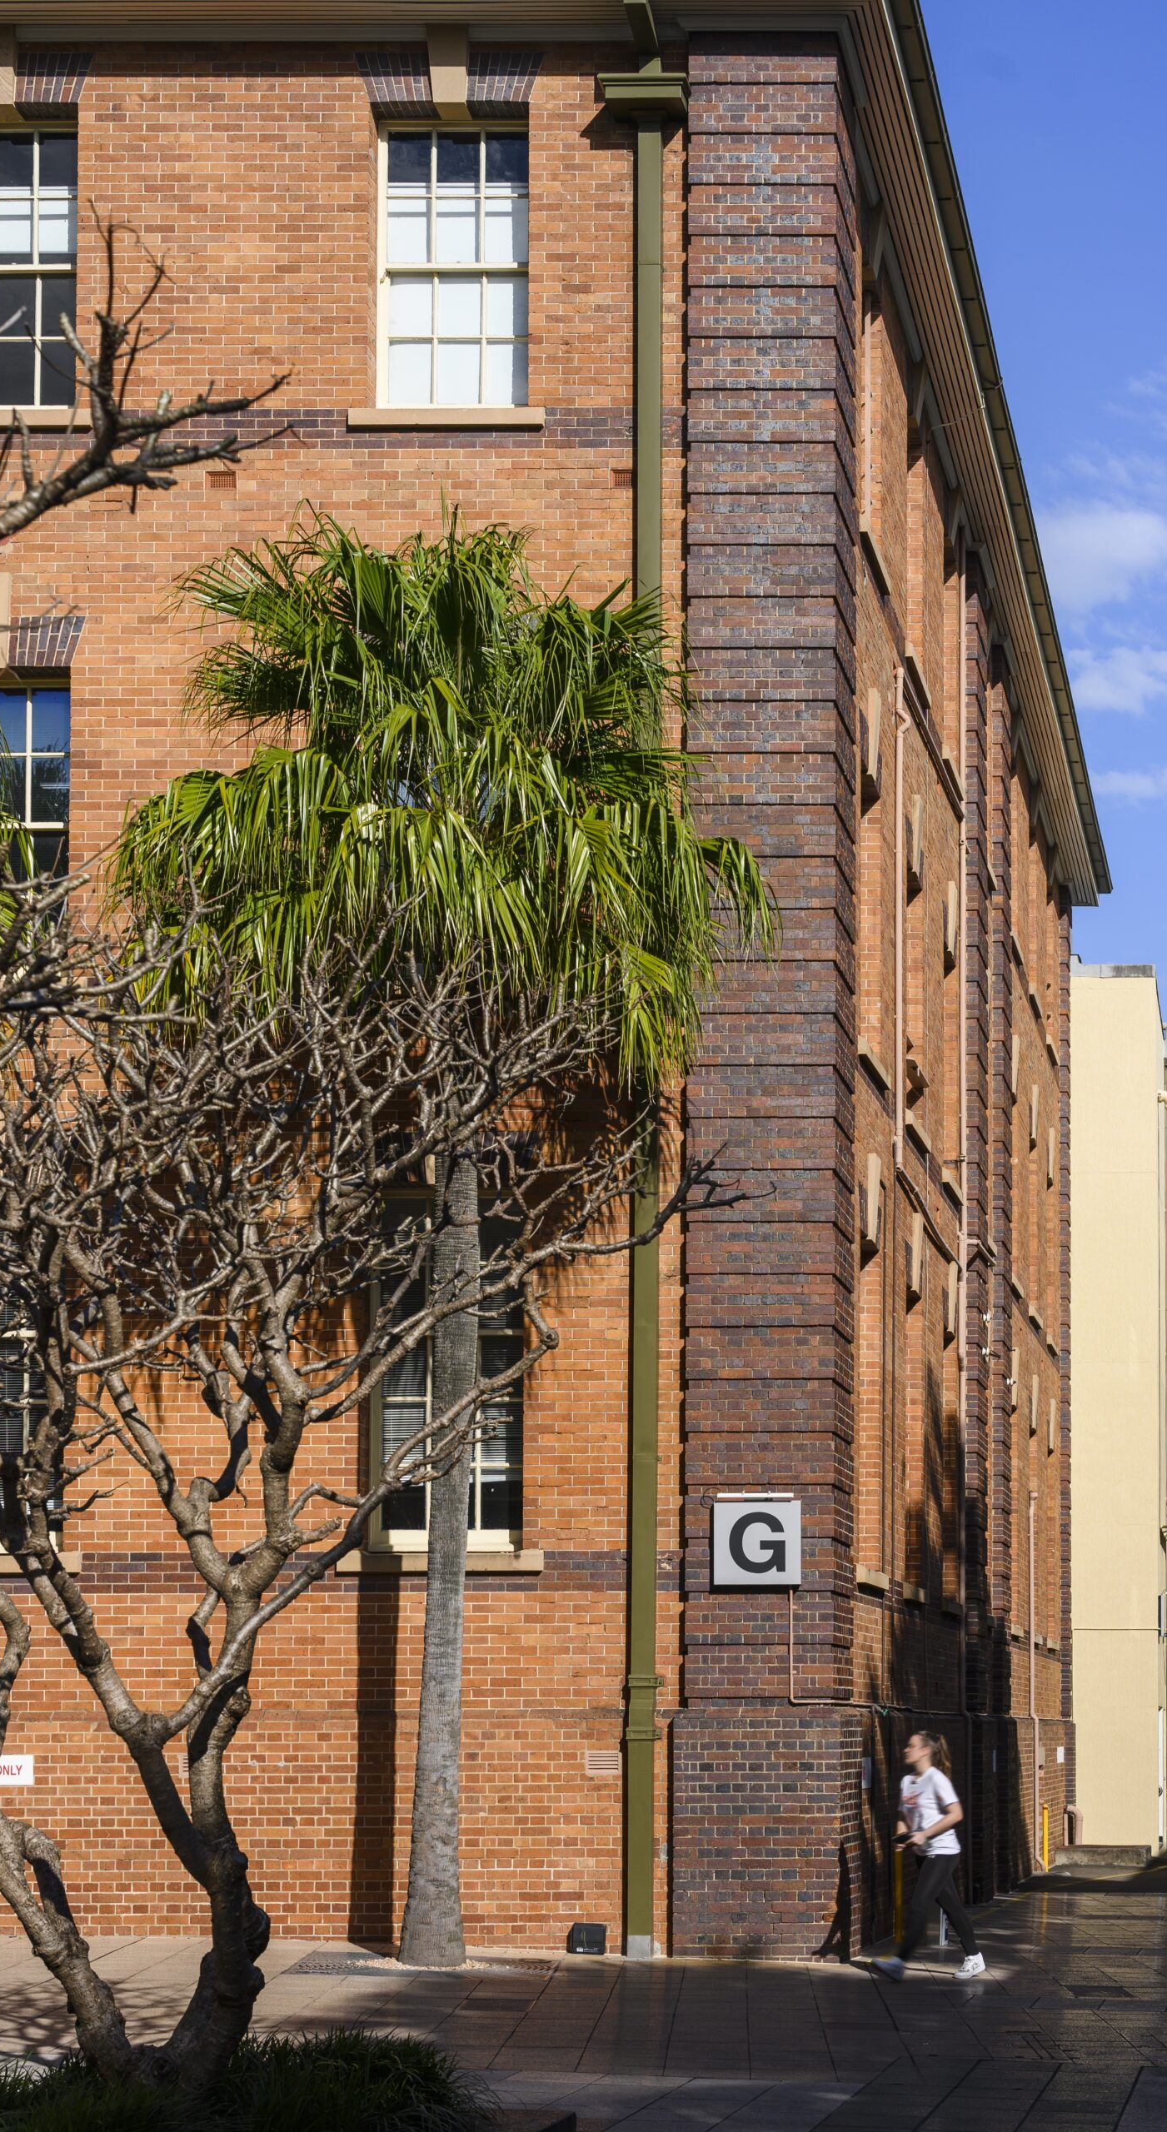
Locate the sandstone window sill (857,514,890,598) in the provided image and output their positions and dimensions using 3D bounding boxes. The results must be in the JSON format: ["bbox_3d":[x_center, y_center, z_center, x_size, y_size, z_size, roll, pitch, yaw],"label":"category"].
[{"bbox_3d":[2.420,-4.193,24.600,0.220,0.150,1.400,-1,-3,13],"label":"sandstone window sill"}]

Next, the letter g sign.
[{"bbox_3d":[1.254,3.429,21.350,0.635,0.650,0.130,0,-3,0],"label":"letter g sign"}]

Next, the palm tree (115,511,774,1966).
[{"bbox_3d":[-0.953,1.182,20.300,4.500,9.950,4.000,0,-3,0],"label":"palm tree"}]

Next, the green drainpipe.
[{"bbox_3d":[0.441,-0.595,21.800,0.640,14.100,0.360,0,-3,0],"label":"green drainpipe"}]

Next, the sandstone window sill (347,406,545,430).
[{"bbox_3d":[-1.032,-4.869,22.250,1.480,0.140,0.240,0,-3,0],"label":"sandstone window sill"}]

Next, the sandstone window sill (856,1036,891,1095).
[{"bbox_3d":[2.388,-0.014,24.300,0.220,0.150,1.400,-1,-3,13],"label":"sandstone window sill"}]

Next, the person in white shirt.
[{"bbox_3d":[2.356,5.381,20.200,0.700,1.670,0.480,1,-3,-15],"label":"person in white shirt"}]

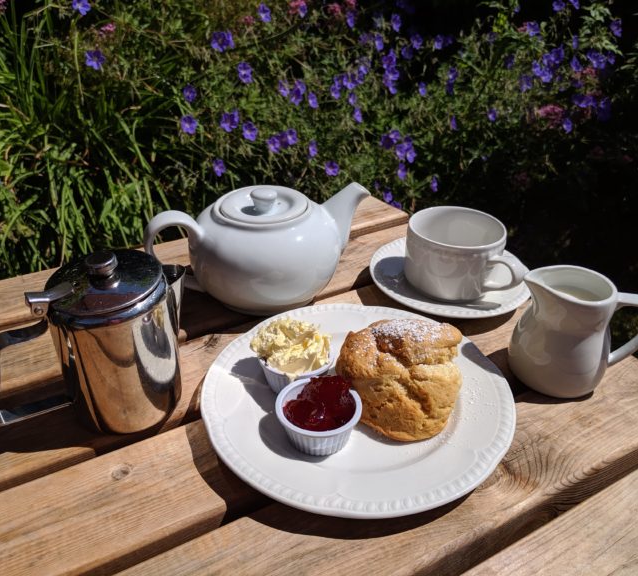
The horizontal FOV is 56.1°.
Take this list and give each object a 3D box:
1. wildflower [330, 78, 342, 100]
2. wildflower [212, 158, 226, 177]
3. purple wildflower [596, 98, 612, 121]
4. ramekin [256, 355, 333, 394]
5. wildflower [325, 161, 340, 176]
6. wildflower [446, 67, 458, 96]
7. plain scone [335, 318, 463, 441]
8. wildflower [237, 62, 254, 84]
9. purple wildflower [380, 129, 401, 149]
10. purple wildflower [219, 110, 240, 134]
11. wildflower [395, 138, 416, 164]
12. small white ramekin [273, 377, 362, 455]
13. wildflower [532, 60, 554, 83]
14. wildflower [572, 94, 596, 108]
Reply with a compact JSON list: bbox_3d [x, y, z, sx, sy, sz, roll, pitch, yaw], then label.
[{"bbox_3d":[0.039,-0.474,1.430,0.033,0.047,0.030,1,32,1],"label":"wildflower"},{"bbox_3d":[-0.228,-0.274,1.360,0.036,0.042,0.028,-5,33,-8],"label":"wildflower"},{"bbox_3d":[0.673,-0.424,1.420,0.038,0.052,0.033,14,35,21],"label":"purple wildflower"},{"bbox_3d":[-0.018,0.065,0.486,0.060,0.031,0.060,0,32,0],"label":"ramekin"},{"bbox_3d":[0.027,-0.250,1.250,0.029,0.033,0.028,1,32,1],"label":"wildflower"},{"bbox_3d":[0.313,-0.493,1.420,0.028,0.066,0.032,7,32,10],"label":"wildflower"},{"bbox_3d":[0.061,0.064,0.455,0.093,0.064,0.083,0,32,0],"label":"plain scone"},{"bbox_3d":[-0.175,-0.512,1.430,0.039,0.048,0.028,-3,33,-6],"label":"wildflower"},{"bbox_3d":[0.152,-0.321,1.280,0.047,0.043,0.036,4,32,6],"label":"purple wildflower"},{"bbox_3d":[-0.206,-0.384,1.380,0.044,0.048,0.031,-4,32,-7],"label":"purple wildflower"},{"bbox_3d":[0.184,-0.293,1.280,0.043,0.056,0.040,5,32,7],"label":"wildflower"},{"bbox_3d":[0.001,0.092,0.420,0.059,0.029,0.059,1,32,0],"label":"small white ramekin"},{"bbox_3d":[0.548,-0.531,1.470,0.050,0.050,0.034,11,34,17],"label":"wildflower"},{"bbox_3d":[0.662,-0.467,1.500,0.058,0.033,0.037,13,34,20],"label":"wildflower"}]

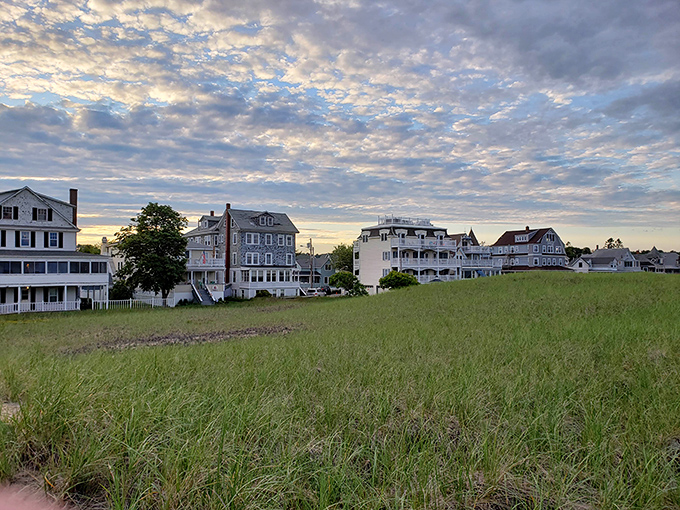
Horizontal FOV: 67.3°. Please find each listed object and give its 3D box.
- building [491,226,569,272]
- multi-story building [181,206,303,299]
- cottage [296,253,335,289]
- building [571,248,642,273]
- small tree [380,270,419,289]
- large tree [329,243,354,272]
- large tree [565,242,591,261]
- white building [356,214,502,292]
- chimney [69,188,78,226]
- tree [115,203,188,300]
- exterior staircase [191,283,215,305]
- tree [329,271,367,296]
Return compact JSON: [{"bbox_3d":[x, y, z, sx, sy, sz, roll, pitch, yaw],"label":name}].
[{"bbox_3d":[46.200,0.115,124.052,10.000,13.700,17.000,1,-2,-30],"label":"building"},{"bbox_3d":[-15.800,-0.572,77.752,15.000,13.800,15.500,1,-2,-36],"label":"multi-story building"},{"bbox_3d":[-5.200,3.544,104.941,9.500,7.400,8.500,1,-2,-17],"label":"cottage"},{"bbox_3d":[71.500,2.363,138.992,11.500,8.500,15.000,1,-2,-30],"label":"building"},{"bbox_3d":[7.800,3.786,67.917,5.200,3.500,4.800,0,-2,0],"label":"small tree"},{"bbox_3d":[0.900,2.414,113.979,6.500,10.000,6.500,0,-2,0],"label":"large tree"},{"bbox_3d":[76.000,1.853,162.017,8.500,12.500,8.500,0,-2,0],"label":"large tree"},{"bbox_3d":[14.600,0.436,88.026,20.000,12.600,13.000,1,-2,-30],"label":"white building"},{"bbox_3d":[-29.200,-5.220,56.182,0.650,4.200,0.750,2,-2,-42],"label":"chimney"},{"bbox_3d":[-21.600,0.053,58.525,8.400,11.800,8.000,0,-2,0],"label":"tree"},{"bbox_3d":[-17.500,4.954,65.181,2.000,2.400,3.500,1,-2,-36],"label":"exterior staircase"},{"bbox_3d":[1.150,4.325,75.905,5.600,4.000,5.200,0,-2,0],"label":"tree"}]

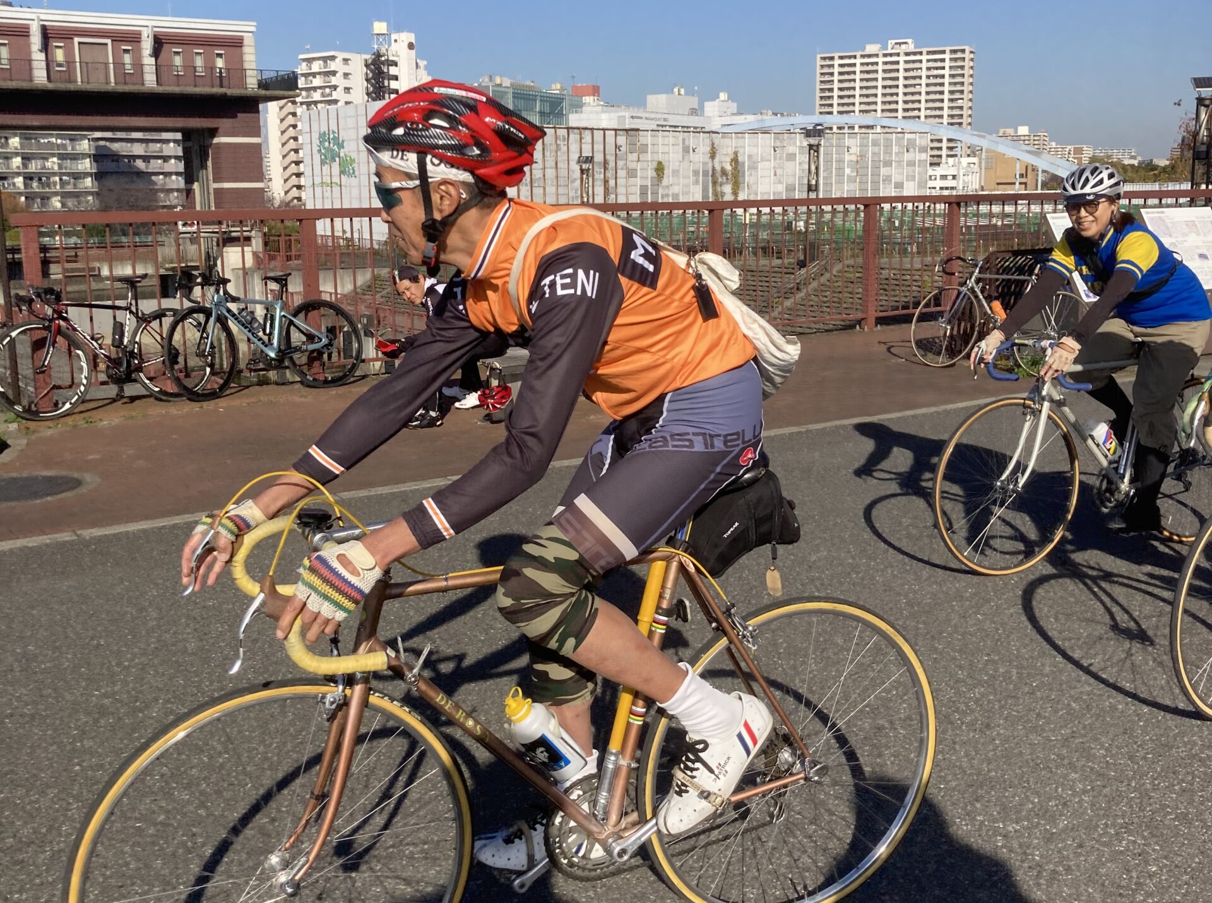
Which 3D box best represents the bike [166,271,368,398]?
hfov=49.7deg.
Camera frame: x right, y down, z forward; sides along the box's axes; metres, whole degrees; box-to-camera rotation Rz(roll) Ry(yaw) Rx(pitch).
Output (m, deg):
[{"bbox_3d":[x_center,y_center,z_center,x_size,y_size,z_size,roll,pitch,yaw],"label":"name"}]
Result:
[{"bbox_3d":[-2.507,-0.872,9.551,1.660,0.930,0.440,-11,10,-41],"label":"bike"}]

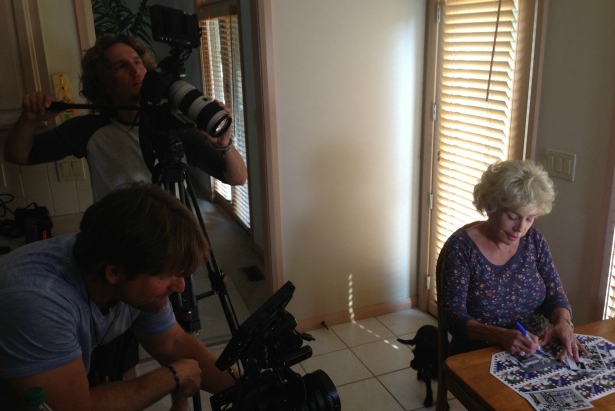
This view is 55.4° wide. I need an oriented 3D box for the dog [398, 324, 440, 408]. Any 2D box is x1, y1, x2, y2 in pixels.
[{"bbox_3d":[0.592,0.759,2.816,0.200,0.320,0.390,-1,17,1],"label":"dog"}]

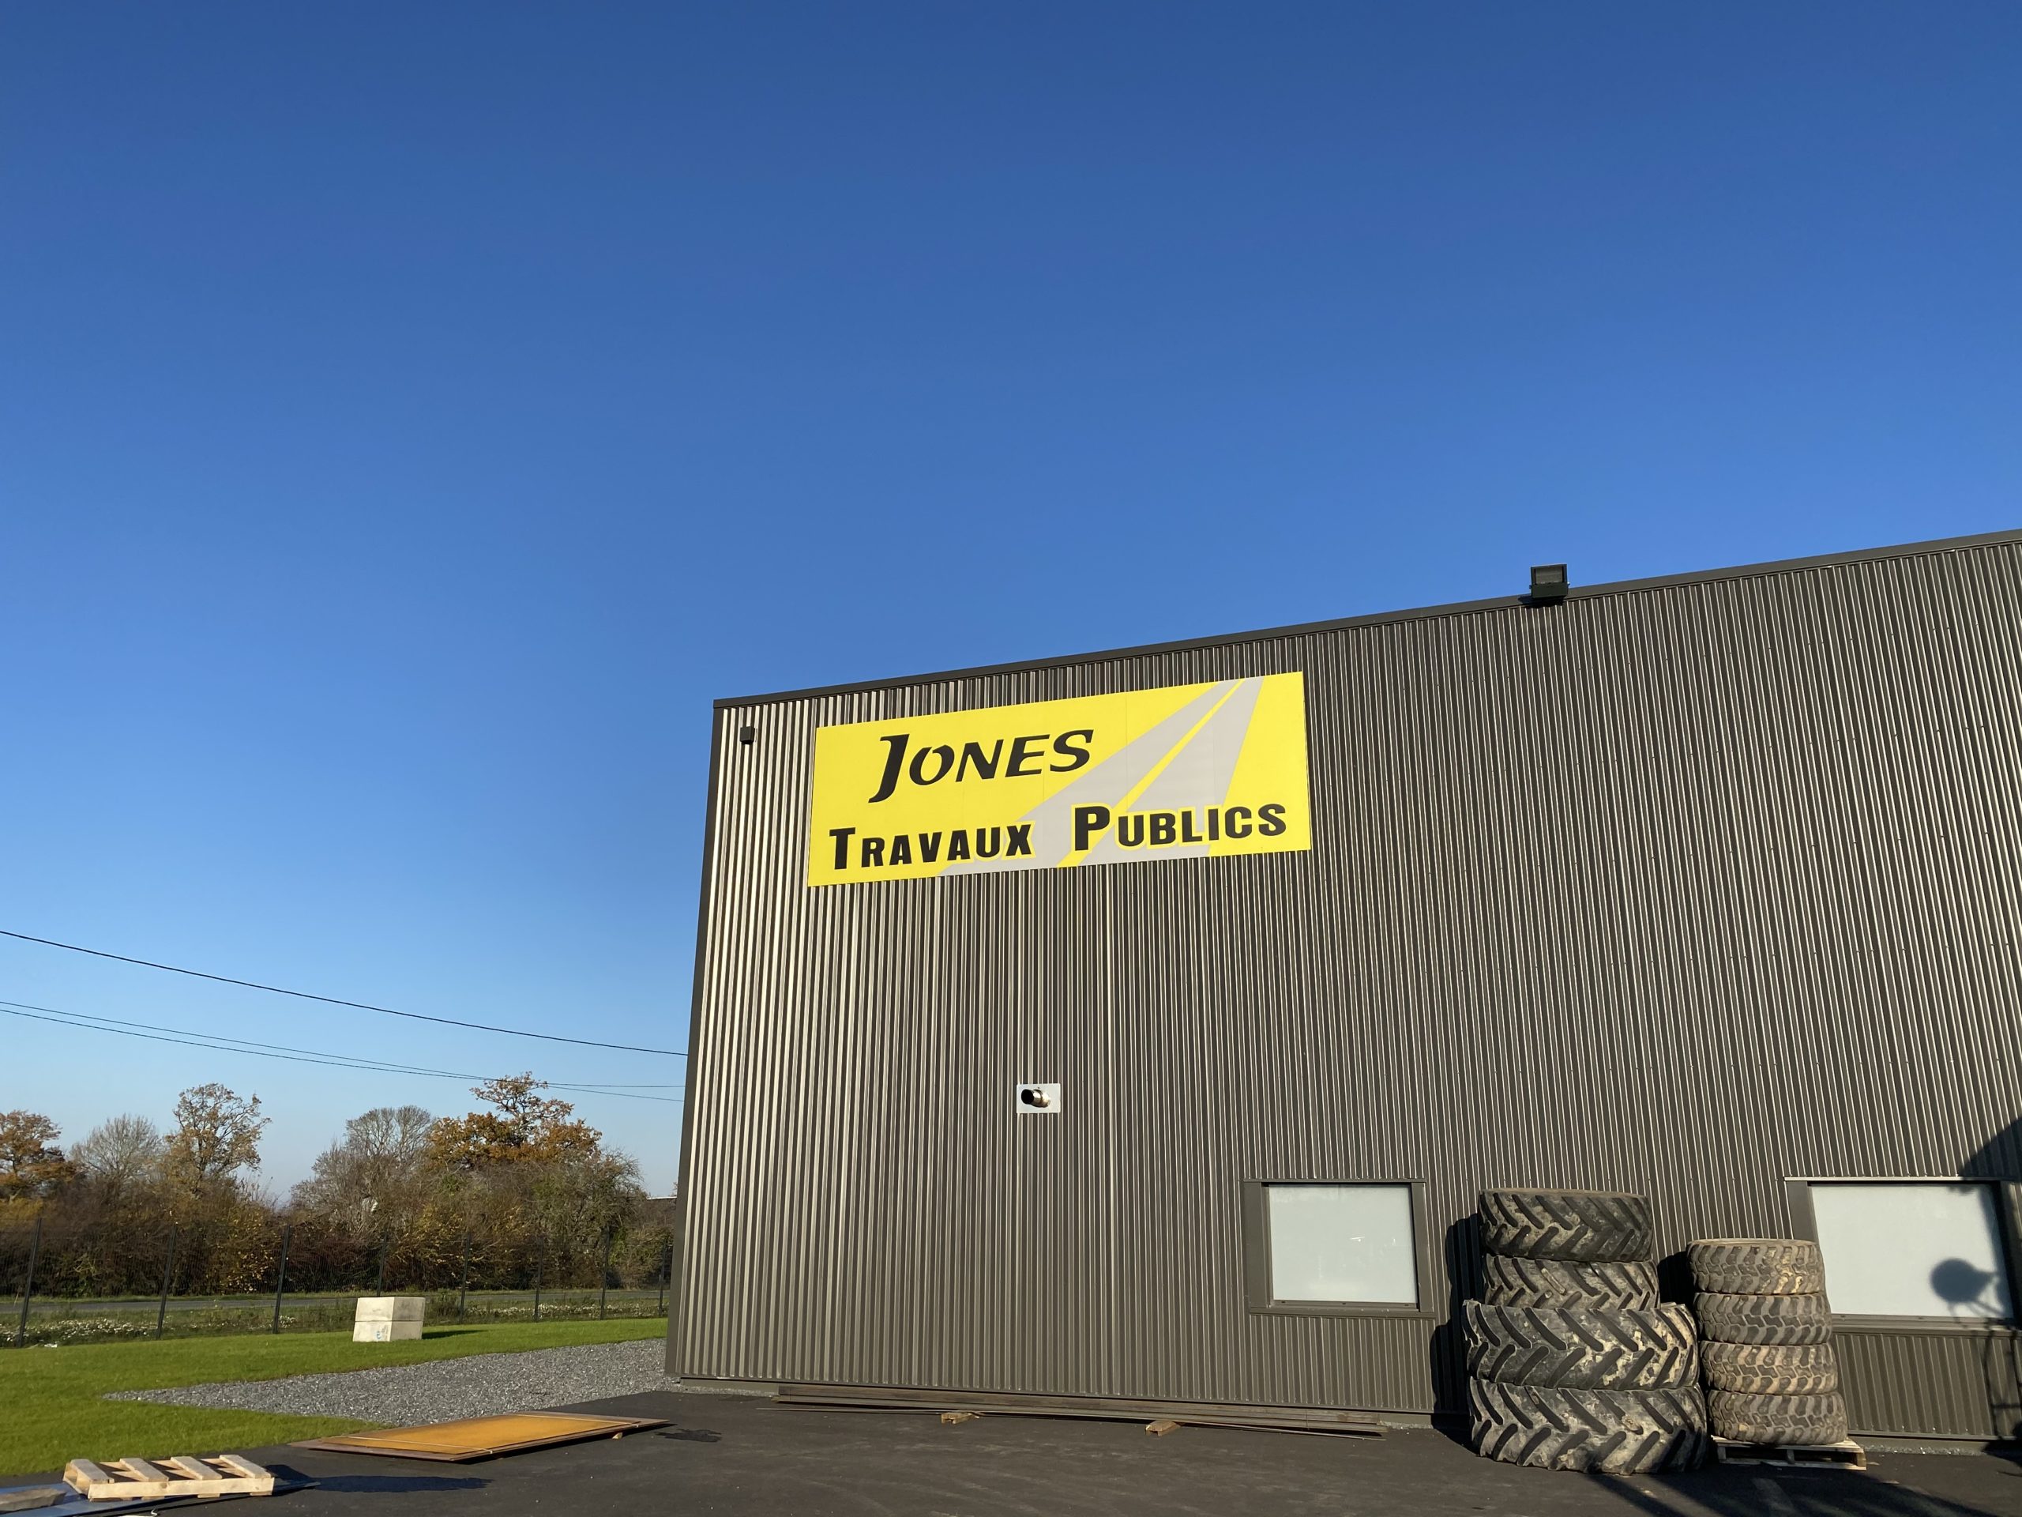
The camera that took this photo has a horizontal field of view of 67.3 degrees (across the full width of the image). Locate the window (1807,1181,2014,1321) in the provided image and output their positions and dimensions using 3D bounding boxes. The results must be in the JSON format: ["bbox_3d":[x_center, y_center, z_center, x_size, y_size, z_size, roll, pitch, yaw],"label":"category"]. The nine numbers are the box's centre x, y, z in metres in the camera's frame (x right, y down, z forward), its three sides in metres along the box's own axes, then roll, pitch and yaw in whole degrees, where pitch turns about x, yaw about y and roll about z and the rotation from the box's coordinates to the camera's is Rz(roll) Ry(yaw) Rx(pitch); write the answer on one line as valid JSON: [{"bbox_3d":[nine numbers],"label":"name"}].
[{"bbox_3d":[7.844,4.293,13.272,1.470,1.180,0.120,-6,-19,20],"label":"window"}]

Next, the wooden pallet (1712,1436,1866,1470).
[{"bbox_3d":[6.363,5.690,12.497,1.050,0.135,1.100,-6,-19,20],"label":"wooden pallet"}]

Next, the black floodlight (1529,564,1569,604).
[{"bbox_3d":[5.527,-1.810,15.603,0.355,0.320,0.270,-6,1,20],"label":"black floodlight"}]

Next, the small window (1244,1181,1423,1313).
[{"bbox_3d":[3.178,4.801,14.935,1.640,1.220,0.120,-6,-19,20],"label":"small window"}]

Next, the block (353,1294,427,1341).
[{"bbox_3d":[-10.640,9.617,26.063,0.780,0.700,0.780,-6,-19,20],"label":"block"}]

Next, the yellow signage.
[{"bbox_3d":[0.389,0.286,17.463,6.000,2.000,0.060,-6,-19,20],"label":"yellow signage"}]

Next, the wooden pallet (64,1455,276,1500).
[{"bbox_3d":[-5.530,4.710,9.960,1.040,0.125,1.150,16,-23,-34],"label":"wooden pallet"}]

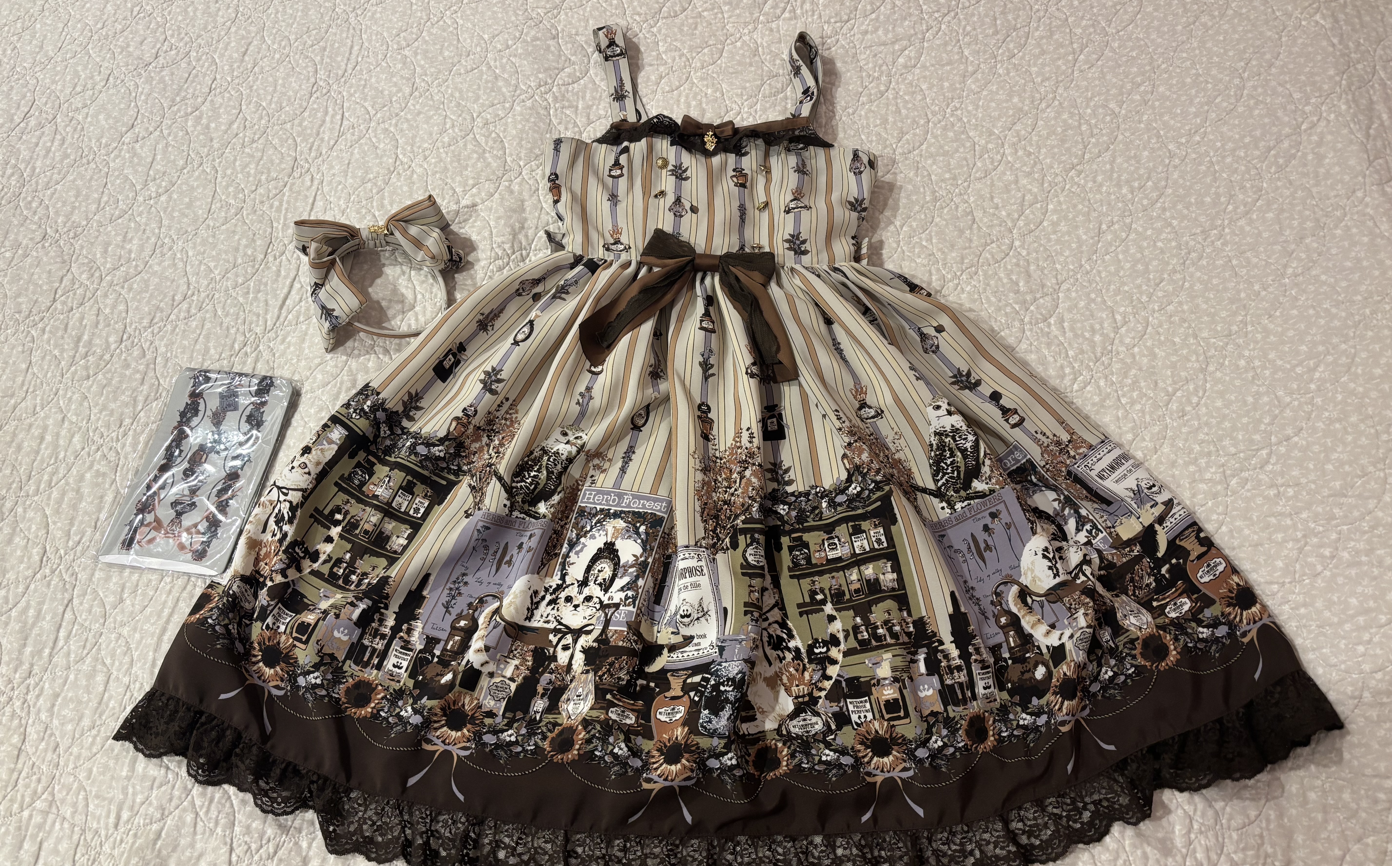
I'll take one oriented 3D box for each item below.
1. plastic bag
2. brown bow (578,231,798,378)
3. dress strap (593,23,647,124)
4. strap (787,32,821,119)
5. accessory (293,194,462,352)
[{"bbox_3d":[-0.491,0.036,1.045,0.121,0.016,0.214,7,63,4],"label":"plastic bag"},{"bbox_3d":[-0.008,-0.136,1.108,0.222,0.038,0.180,0,62,0],"label":"brown bow"},{"bbox_3d":[-0.095,-0.442,1.282,0.051,0.030,0.142,-7,63,-4],"label":"dress strap"},{"bbox_3d":[0.132,-0.441,1.282,0.033,0.034,0.121,0,62,0],"label":"strap"},{"bbox_3d":[-0.341,-0.176,1.121,0.183,0.072,0.169,-3,62,-2],"label":"accessory"}]

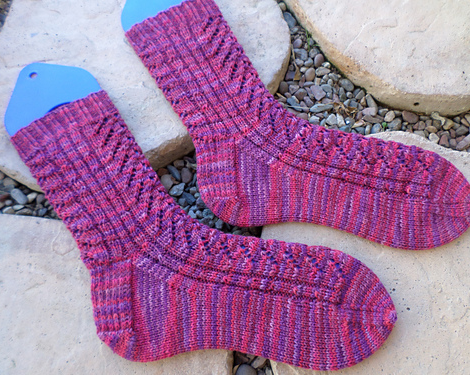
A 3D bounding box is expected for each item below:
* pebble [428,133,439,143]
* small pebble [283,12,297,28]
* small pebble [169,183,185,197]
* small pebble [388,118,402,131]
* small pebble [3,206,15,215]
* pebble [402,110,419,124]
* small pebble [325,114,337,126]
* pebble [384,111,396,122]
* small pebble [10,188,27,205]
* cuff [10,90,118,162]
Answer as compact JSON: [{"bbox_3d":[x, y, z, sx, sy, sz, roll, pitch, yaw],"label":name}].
[{"bbox_3d":[0.214,-0.053,0.388,0.009,0.007,0.011,-13,71,-3],"label":"pebble"},{"bbox_3d":[0.068,-0.206,0.446,0.011,0.008,0.023,-27,72,-7],"label":"small pebble"},{"bbox_3d":[-0.060,0.002,0.377,0.018,0.008,0.010,-39,74,-11],"label":"small pebble"},{"bbox_3d":[0.175,-0.069,0.395,0.017,0.008,0.011,-38,74,-11],"label":"small pebble"},{"bbox_3d":[-0.234,0.024,0.375,0.012,0.007,0.009,-7,71,0],"label":"small pebble"},{"bbox_3d":[0.193,-0.077,0.397,0.018,0.009,0.012,31,74,12],"label":"pebble"},{"bbox_3d":[0.107,-0.074,0.399,0.013,0.009,0.012,-44,75,-12],"label":"small pebble"},{"bbox_3d":[0.171,-0.078,0.398,0.010,0.007,0.015,36,76,13],"label":"pebble"},{"bbox_3d":[-0.227,0.010,0.380,0.009,0.007,0.021,-39,74,-11],"label":"small pebble"},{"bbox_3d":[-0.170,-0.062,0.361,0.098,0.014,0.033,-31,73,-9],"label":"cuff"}]

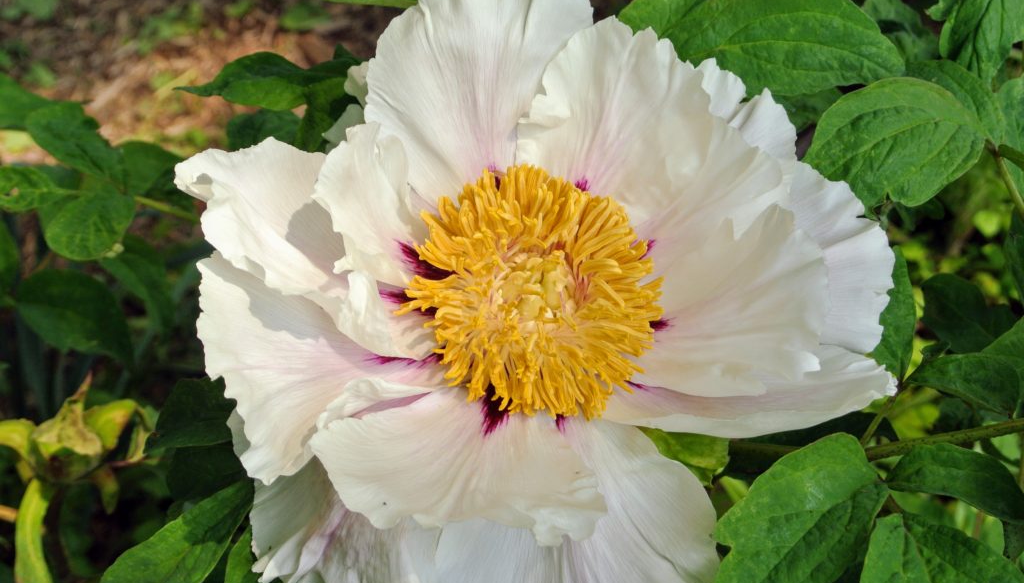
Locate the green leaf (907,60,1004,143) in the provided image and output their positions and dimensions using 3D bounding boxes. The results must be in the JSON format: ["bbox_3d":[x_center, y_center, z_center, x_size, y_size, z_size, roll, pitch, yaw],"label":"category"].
[{"bbox_3d":[0.128,-0.055,0.535,0.038,0.012,0.026,34,66,25],"label":"green leaf"}]

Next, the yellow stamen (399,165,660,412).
[{"bbox_3d":[0.004,0.000,0.480,0.066,0.032,0.063,0,78,0],"label":"yellow stamen"}]

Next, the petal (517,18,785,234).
[{"bbox_3d":[0.039,-0.044,0.500,0.066,0.055,0.023,32,19,2],"label":"petal"}]

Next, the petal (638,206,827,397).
[{"bbox_3d":[0.057,0.004,0.488,0.056,0.050,0.022,-18,-9,29],"label":"petal"}]

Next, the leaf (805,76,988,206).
[{"bbox_3d":[0.116,-0.045,0.560,0.053,0.013,0.038,-11,67,-5],"label":"leaf"}]

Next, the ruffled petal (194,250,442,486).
[{"bbox_3d":[-0.051,0.020,0.497,0.062,0.061,0.022,-16,-3,-22],"label":"ruffled petal"}]

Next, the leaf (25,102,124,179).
[{"bbox_3d":[-0.161,-0.056,0.680,0.042,0.010,0.026,34,59,15],"label":"leaf"}]

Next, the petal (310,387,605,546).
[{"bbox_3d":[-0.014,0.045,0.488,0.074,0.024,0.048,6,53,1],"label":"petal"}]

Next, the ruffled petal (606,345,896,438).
[{"bbox_3d":[0.064,0.026,0.497,0.077,0.020,0.038,-4,38,4],"label":"ruffled petal"}]

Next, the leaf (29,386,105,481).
[{"bbox_3d":[-0.142,0.045,0.590,0.024,0.027,0.022,3,24,-1],"label":"leaf"}]

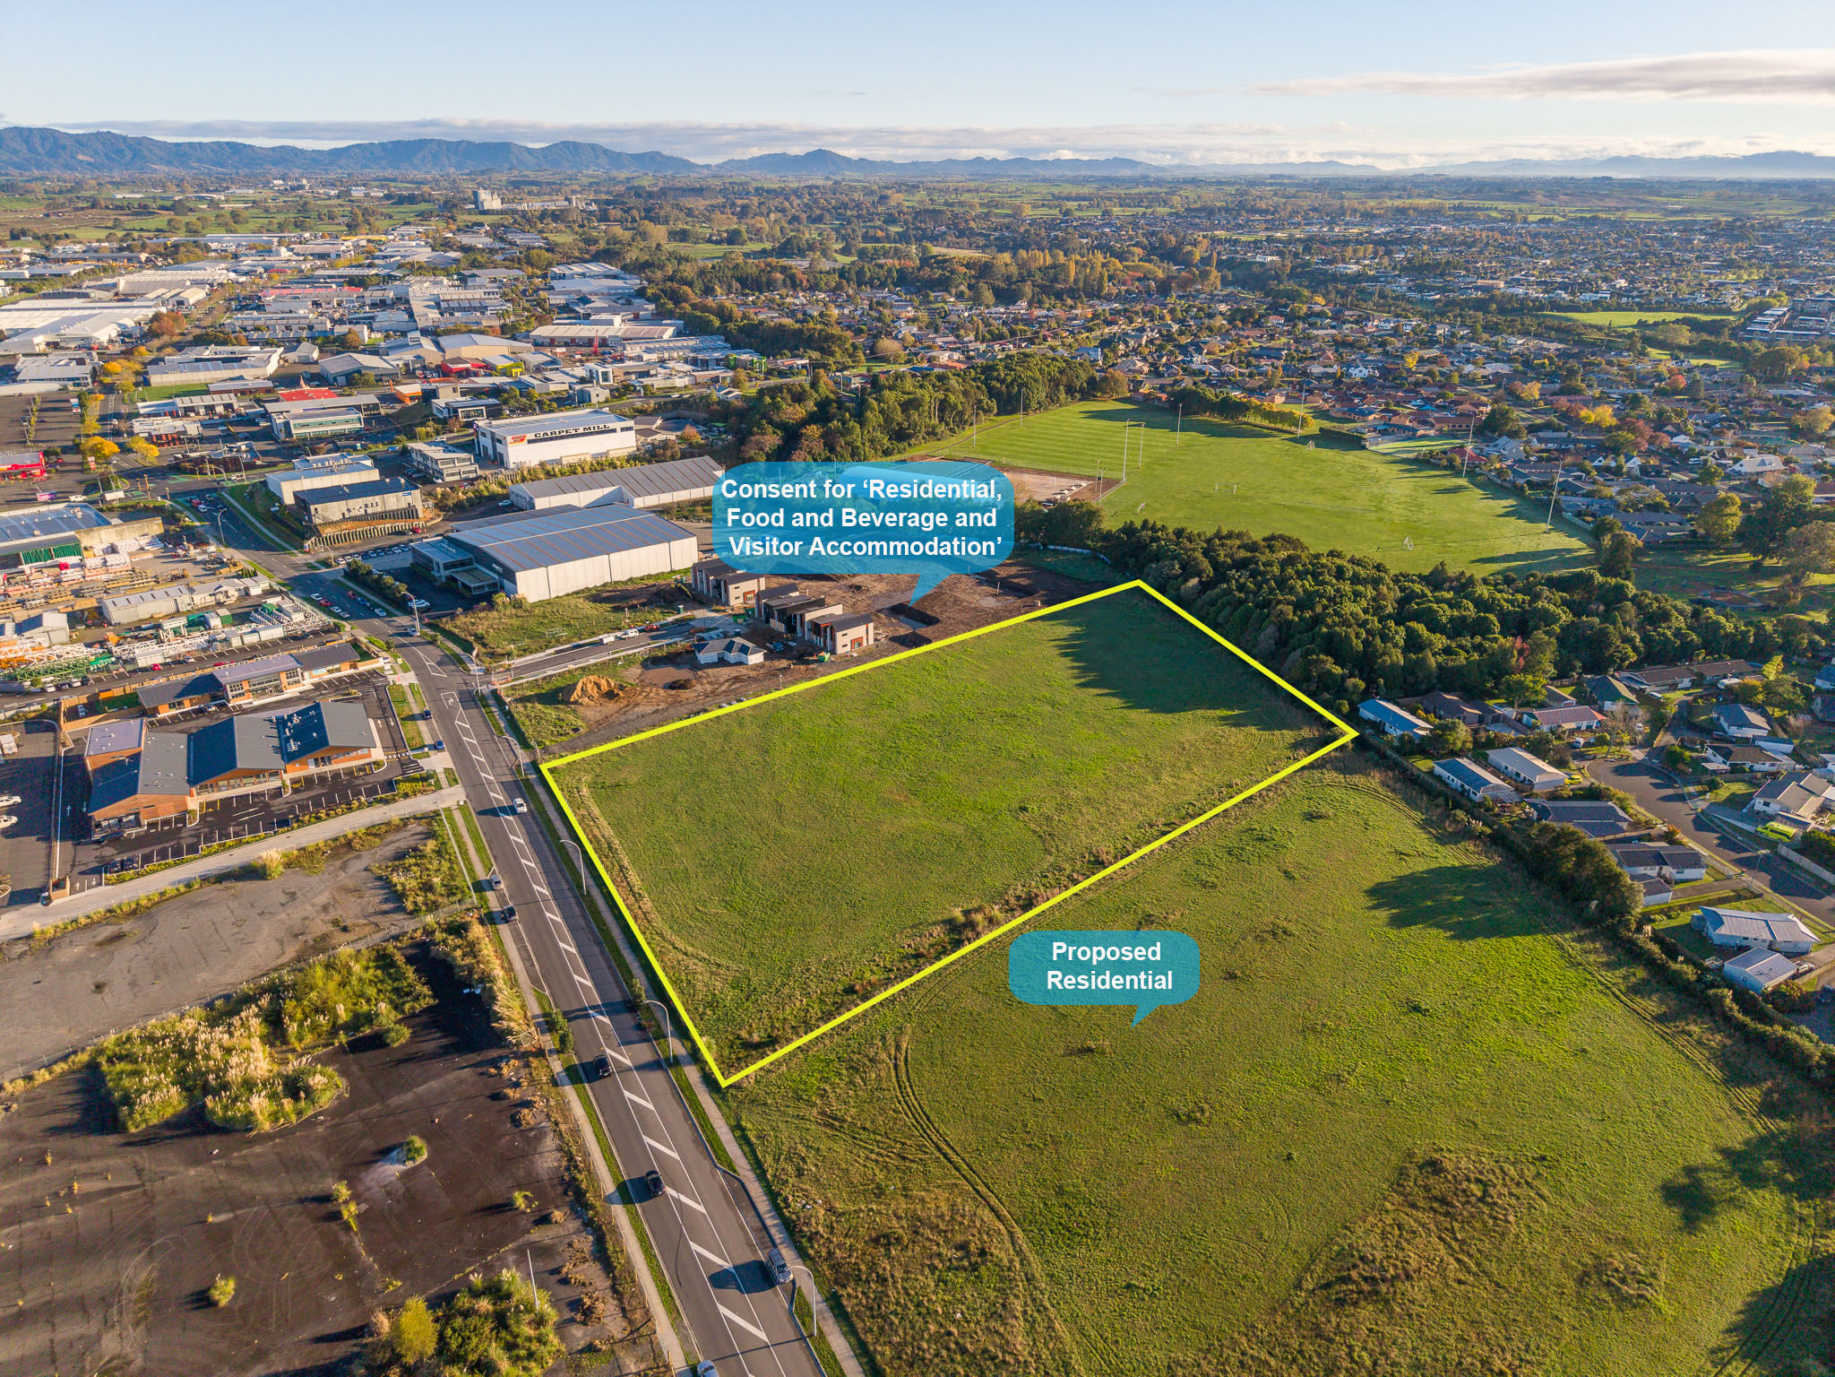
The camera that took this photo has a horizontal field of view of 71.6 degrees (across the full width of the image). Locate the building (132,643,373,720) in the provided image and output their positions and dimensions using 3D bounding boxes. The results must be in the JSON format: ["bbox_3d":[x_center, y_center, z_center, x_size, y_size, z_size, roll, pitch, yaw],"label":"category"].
[{"bbox_3d":[-160.281,-2.606,307.869,47.700,6.000,15.300,-17,28,-35],"label":"building"}]

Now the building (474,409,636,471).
[{"bbox_3d":[-155.340,-108.340,547.410,55.960,12.610,36.480,-16,27,-34],"label":"building"}]

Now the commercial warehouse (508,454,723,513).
[{"bbox_3d":[-110.241,-78.151,490.179,80.000,8.000,39.500,-17,28,-36],"label":"commercial warehouse"}]

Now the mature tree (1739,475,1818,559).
[{"bbox_3d":[282.460,-55.770,418.780,21.310,27.710,21.310,0,22,0],"label":"mature tree"}]

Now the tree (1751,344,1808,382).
[{"bbox_3d":[505.600,-189.794,747.643,26.000,20.000,24.000,0,22,0],"label":"tree"}]

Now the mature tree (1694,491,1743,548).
[{"bbox_3d":[272.820,-57.420,434.220,14.010,19.080,14.010,0,22,0],"label":"mature tree"}]

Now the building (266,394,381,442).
[{"bbox_3d":[-279.770,-128.690,602.590,47.750,8.310,56.820,-14,26,-30],"label":"building"}]

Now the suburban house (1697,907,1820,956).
[{"bbox_3d":[141.070,40.010,214.030,15.630,4.360,8.530,4,22,9],"label":"suburban house"}]

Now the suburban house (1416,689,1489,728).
[{"bbox_3d":[123.700,3.674,294.343,13.500,4.600,12.000,-7,23,-16],"label":"suburban house"}]

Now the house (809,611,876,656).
[{"bbox_3d":[-20.280,-15.670,341.530,12.300,7.300,12.600,-16,27,-34],"label":"house"}]

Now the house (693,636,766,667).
[{"bbox_3d":[-49.189,-9.550,327.249,14.800,4.200,15.800,-17,28,-36],"label":"house"}]

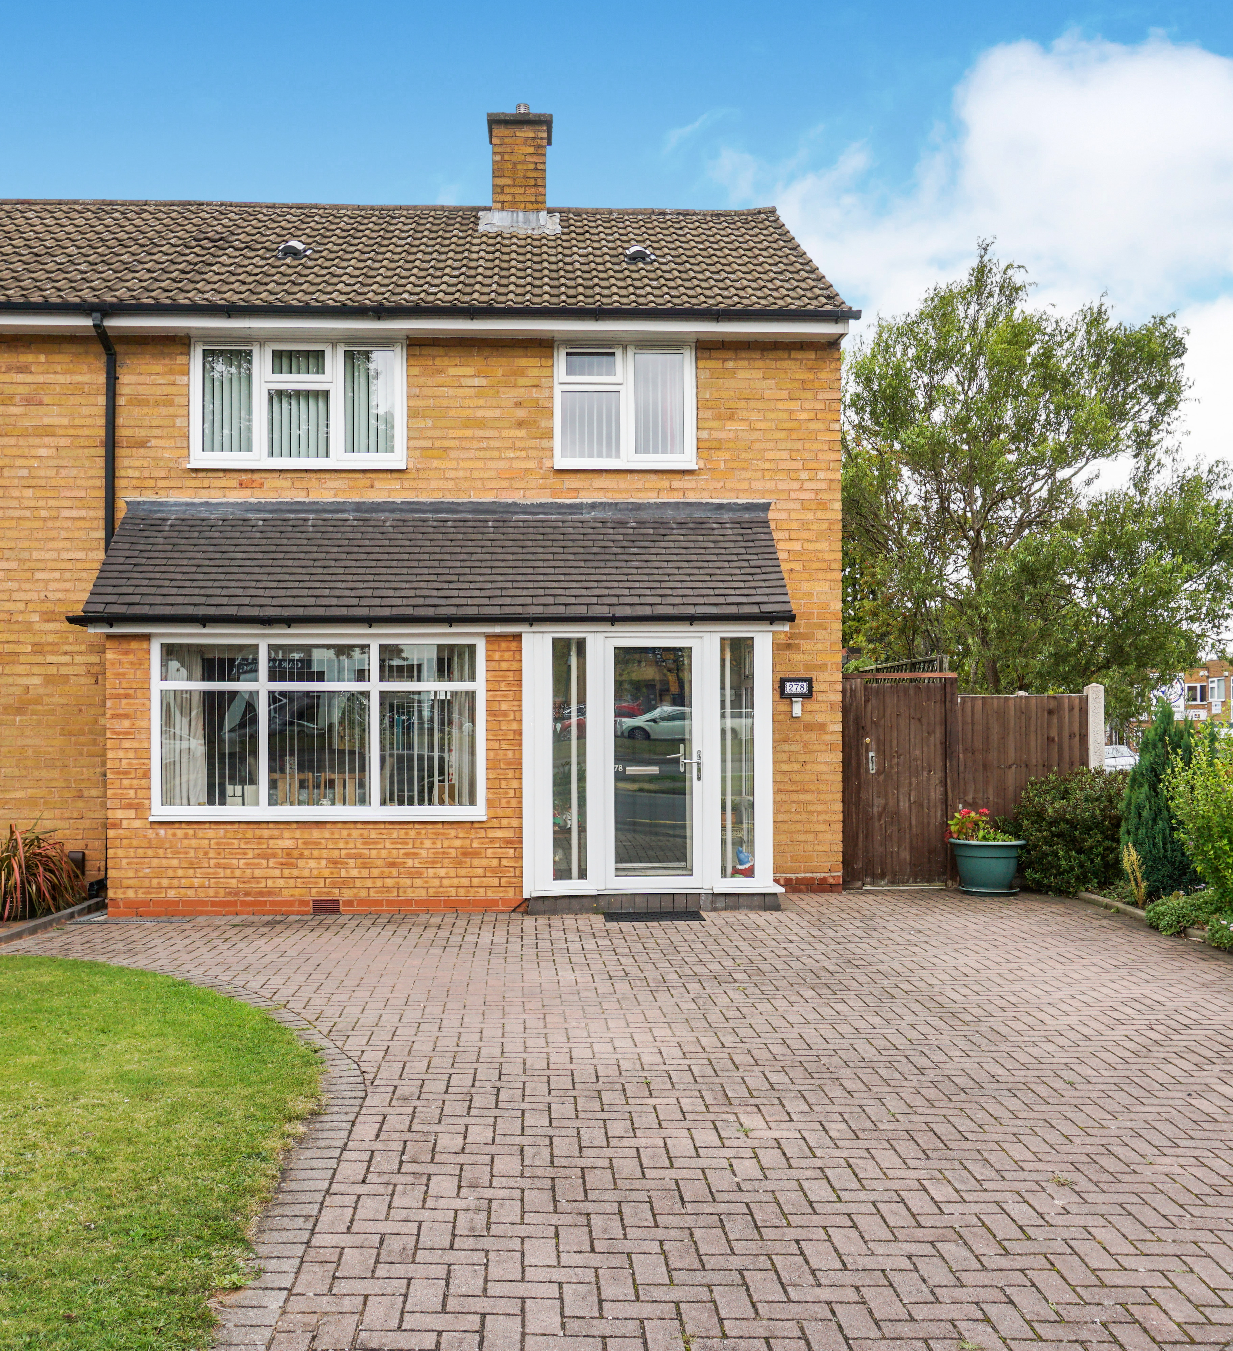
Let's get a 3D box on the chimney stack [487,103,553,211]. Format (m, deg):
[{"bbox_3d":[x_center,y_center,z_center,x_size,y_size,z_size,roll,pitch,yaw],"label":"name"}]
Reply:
[{"bbox_3d":[-1.024,-5.350,14.450,0.680,1.080,0.660,0,0,-3],"label":"chimney stack"}]

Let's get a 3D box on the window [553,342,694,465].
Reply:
[{"bbox_3d":[0.075,-2.320,11.640,1.220,1.070,0.110,0,0,-3],"label":"window"}]

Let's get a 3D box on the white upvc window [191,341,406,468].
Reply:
[{"bbox_3d":[-2.707,-2.305,11.510,1.830,1.070,0.110,0,0,-3],"label":"white upvc window"}]

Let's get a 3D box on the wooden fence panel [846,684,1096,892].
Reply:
[{"bbox_3d":[3.079,0.966,11.860,2.170,1.790,0.100,0,0,-3],"label":"wooden fence panel"}]

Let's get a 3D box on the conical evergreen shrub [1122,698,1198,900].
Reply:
[{"bbox_3d":[4.509,1.031,11.200,0.660,1.650,0.660,0,0,-3],"label":"conical evergreen shrub"}]

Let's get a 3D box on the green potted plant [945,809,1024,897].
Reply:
[{"bbox_3d":[3.155,1.490,11.550,0.650,0.720,0.630,0,0,-3],"label":"green potted plant"}]

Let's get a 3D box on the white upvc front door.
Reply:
[{"bbox_3d":[0.252,0.705,10.600,1.940,2.080,0.130,0,0,-3],"label":"white upvc front door"}]

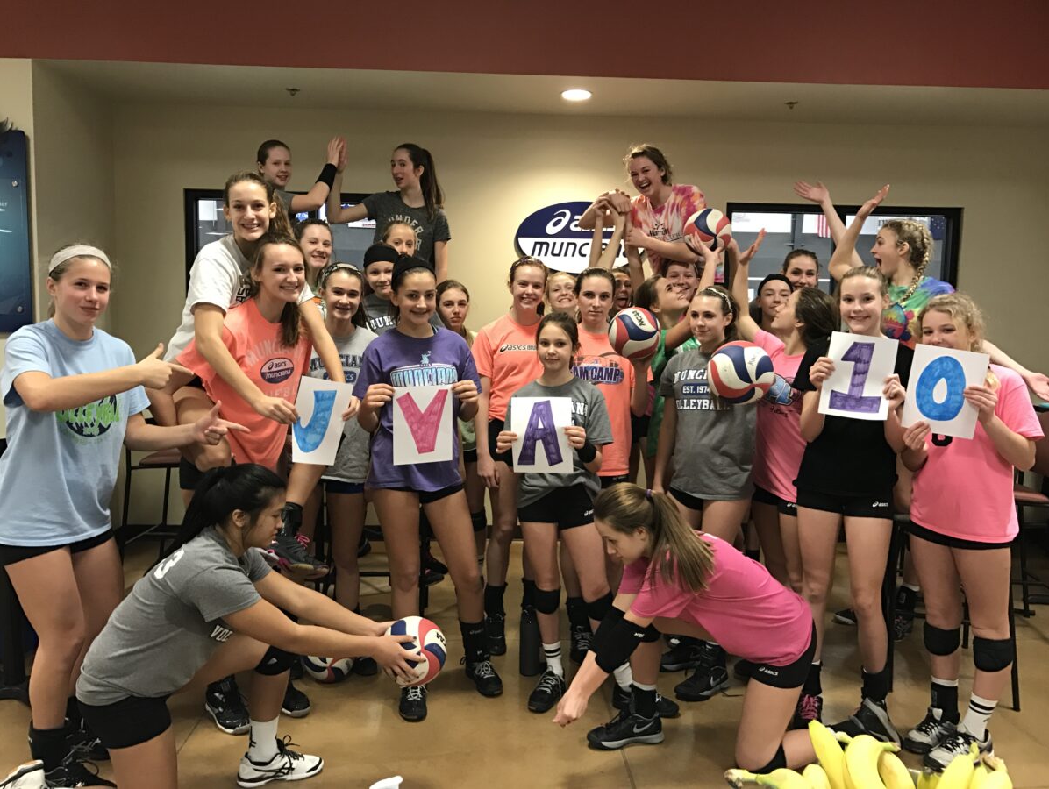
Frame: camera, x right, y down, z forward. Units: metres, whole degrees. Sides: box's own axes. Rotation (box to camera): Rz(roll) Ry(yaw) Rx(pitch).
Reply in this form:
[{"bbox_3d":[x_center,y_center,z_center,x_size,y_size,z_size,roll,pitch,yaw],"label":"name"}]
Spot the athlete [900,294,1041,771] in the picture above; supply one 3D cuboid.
[{"bbox_3d":[1.513,0.439,2.900,0.470,1.562,0.400,6,7,40],"label":"athlete"}]

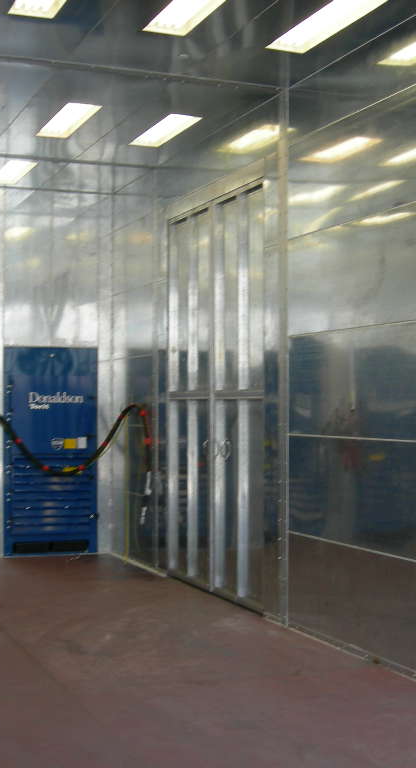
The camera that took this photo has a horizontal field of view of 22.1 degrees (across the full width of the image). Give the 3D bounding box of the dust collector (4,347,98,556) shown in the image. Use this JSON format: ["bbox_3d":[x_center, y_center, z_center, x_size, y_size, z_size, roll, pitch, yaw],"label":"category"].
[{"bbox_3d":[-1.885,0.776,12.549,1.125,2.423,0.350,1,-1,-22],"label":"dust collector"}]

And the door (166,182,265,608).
[{"bbox_3d":[0.025,0.131,9.830,0.120,3.590,2.307,1,-1,-22],"label":"door"}]

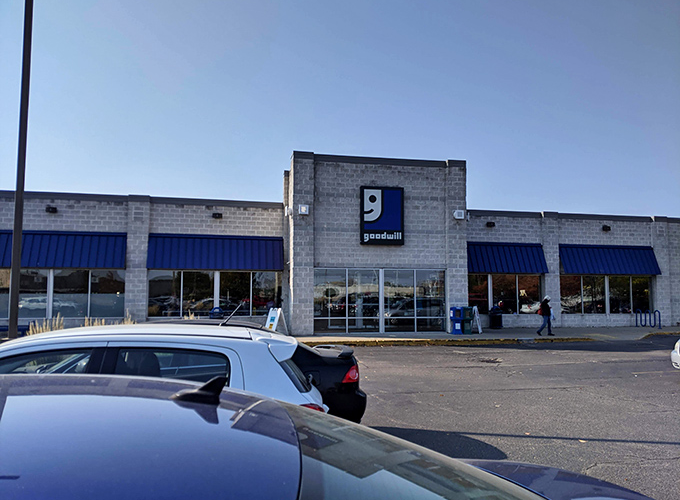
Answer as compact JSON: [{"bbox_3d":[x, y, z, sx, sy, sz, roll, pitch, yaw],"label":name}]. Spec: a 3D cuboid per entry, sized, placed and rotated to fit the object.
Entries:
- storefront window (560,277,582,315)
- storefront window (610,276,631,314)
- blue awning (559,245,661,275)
[{"bbox_3d":[11.625,2.266,26.734,1.340,1.950,0.100,1,-5,-13],"label":"storefront window"},{"bbox_3d":[14.520,2.324,27.549,1.392,1.967,0.130,1,-5,-13],"label":"storefront window"},{"bbox_3d":[13.908,0.483,27.201,5.600,1.570,0.560,1,-5,-13],"label":"blue awning"}]

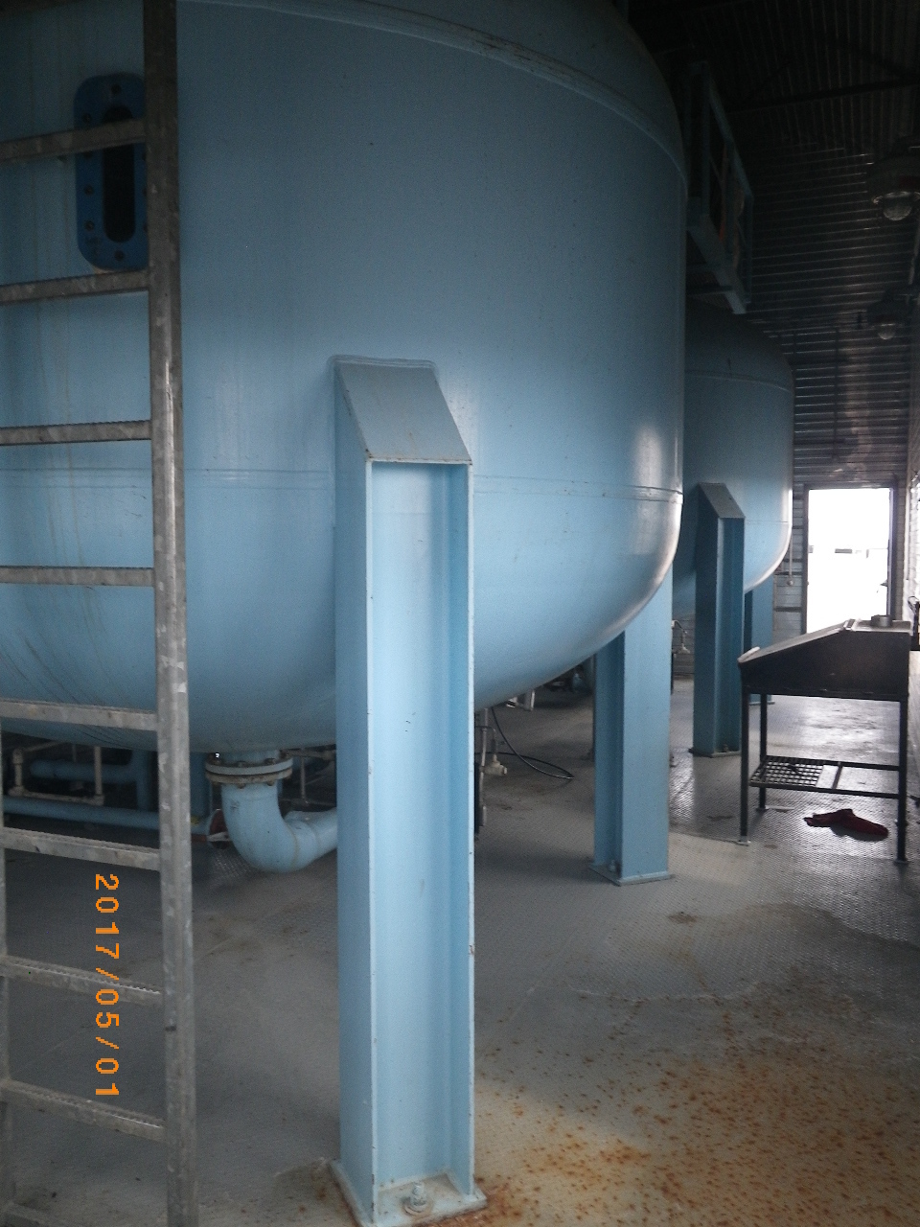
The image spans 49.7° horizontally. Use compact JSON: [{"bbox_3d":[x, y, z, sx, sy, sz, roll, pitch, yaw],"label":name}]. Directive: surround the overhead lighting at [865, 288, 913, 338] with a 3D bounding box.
[{"bbox_3d":[3.833,-2.678,8.874,0.376,0.449,0.366,2,4,22],"label":"overhead lighting"}]

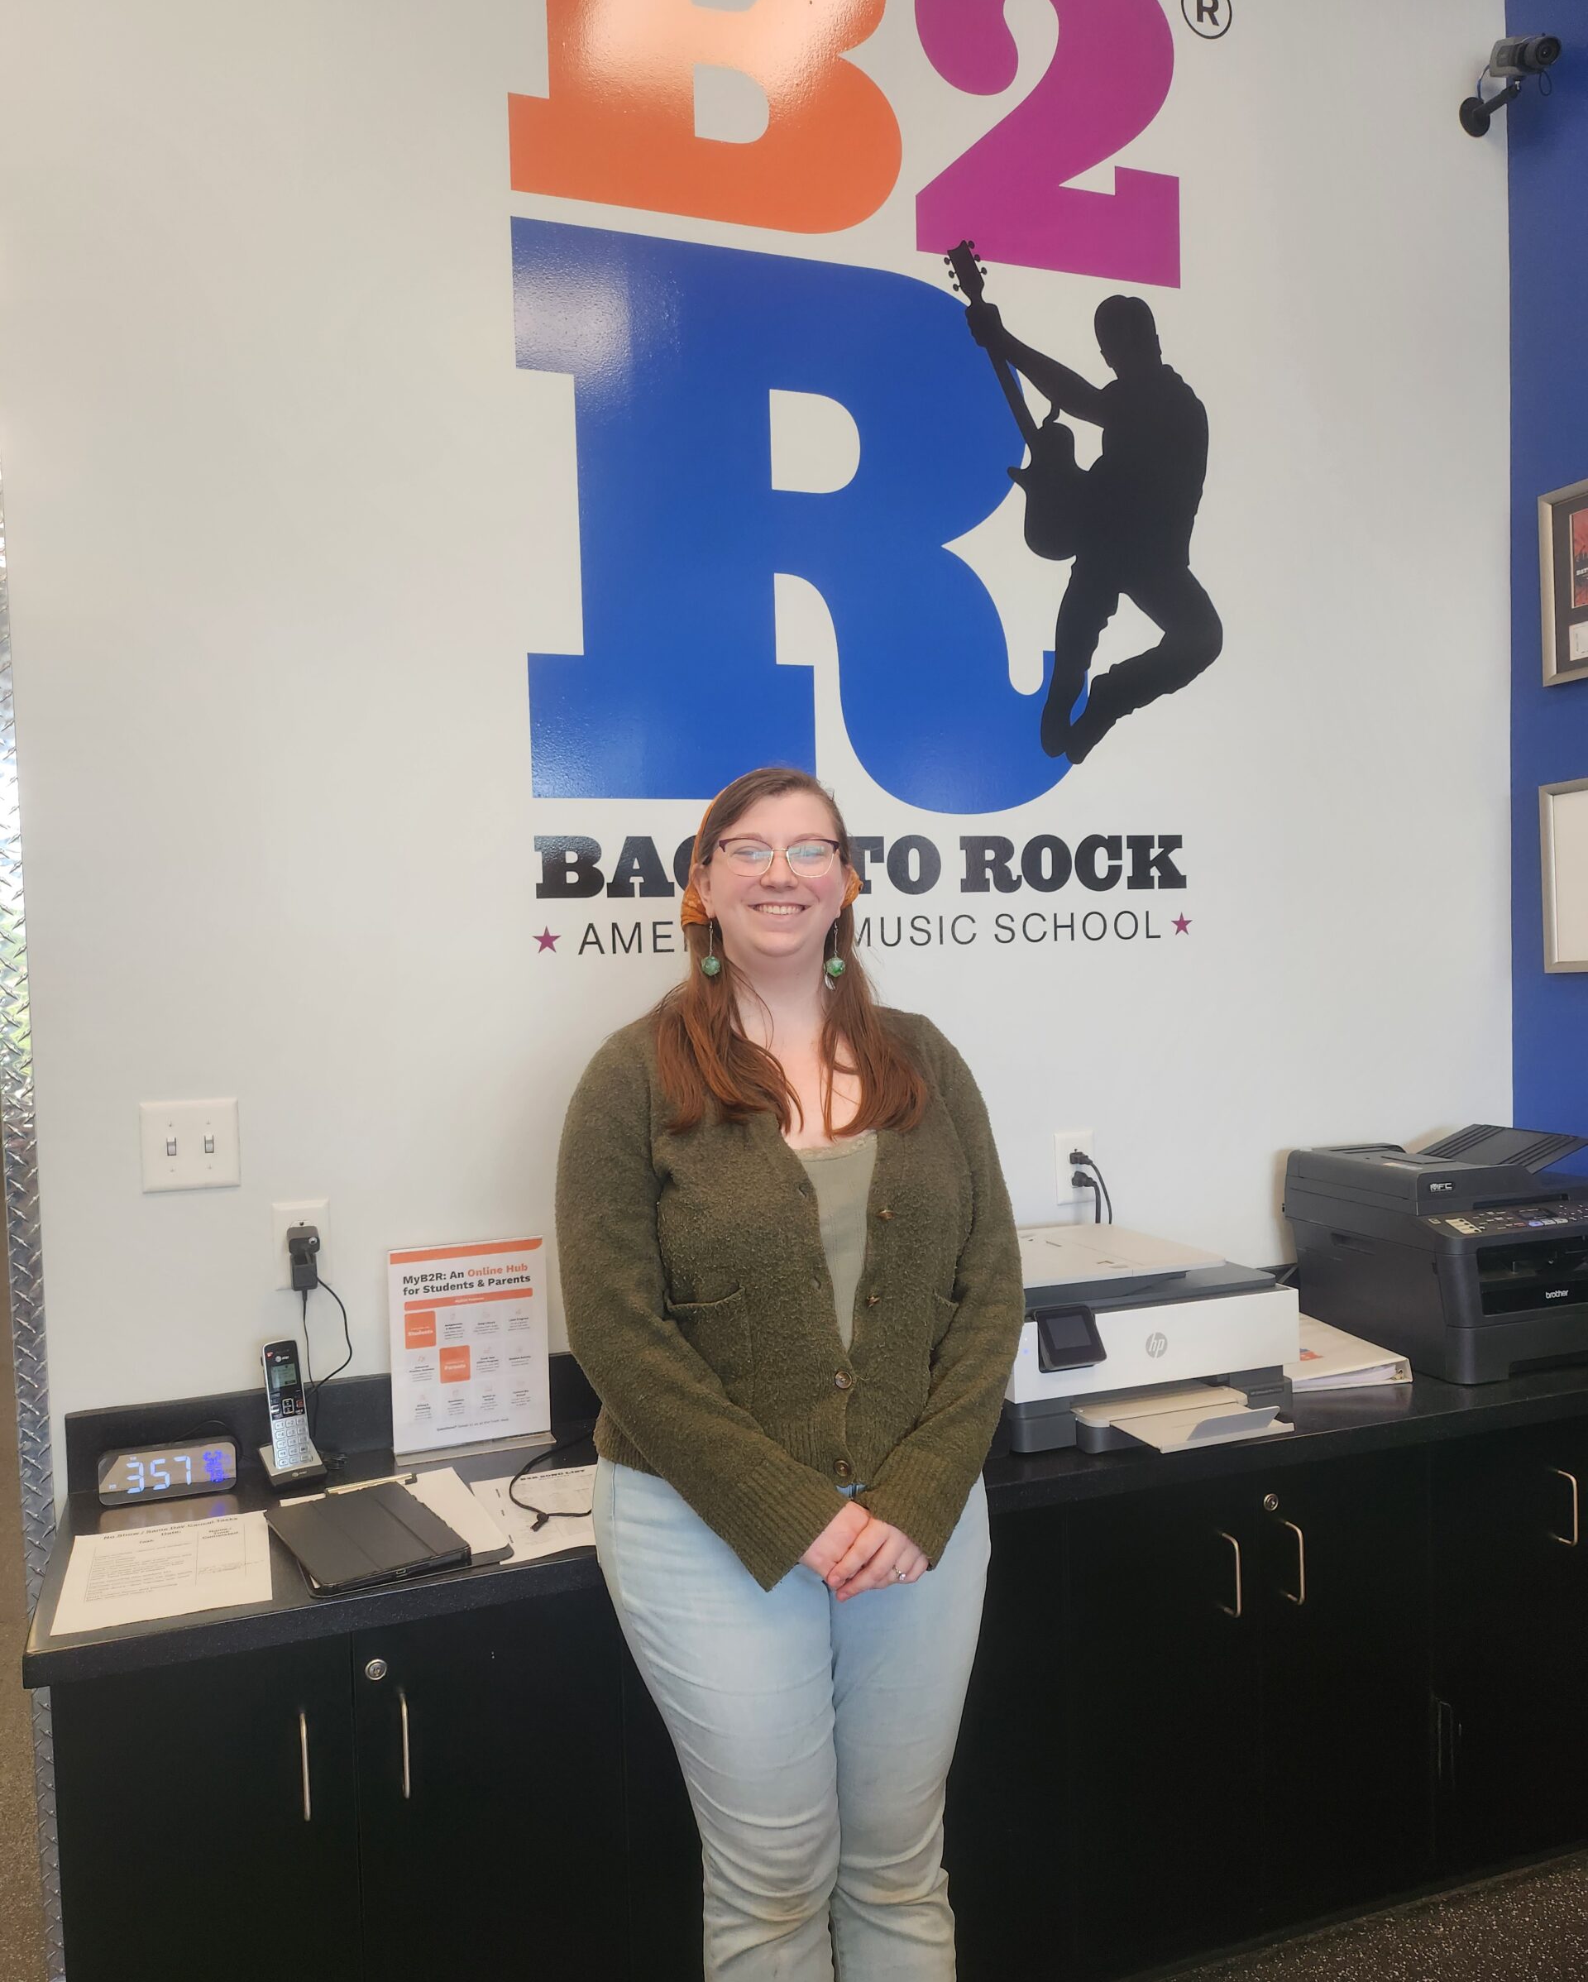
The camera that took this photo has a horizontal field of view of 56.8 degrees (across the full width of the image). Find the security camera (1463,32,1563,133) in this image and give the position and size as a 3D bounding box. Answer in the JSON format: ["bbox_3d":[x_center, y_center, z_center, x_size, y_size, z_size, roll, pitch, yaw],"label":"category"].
[{"bbox_3d":[1.249,-1.591,2.559,0.078,0.148,0.148,-2,12,-19],"label":"security camera"}]

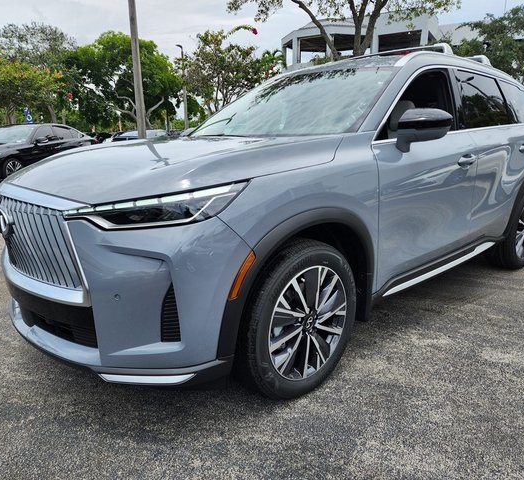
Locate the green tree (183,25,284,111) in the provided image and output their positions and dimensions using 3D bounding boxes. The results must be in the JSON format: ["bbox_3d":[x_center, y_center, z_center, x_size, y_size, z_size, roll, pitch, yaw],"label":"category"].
[{"bbox_3d":[-1.501,-7.780,22.751,5.700,6.677,5.300,-2,14,-3],"label":"green tree"}]

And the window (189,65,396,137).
[{"bbox_3d":[0.182,-0.920,2.970,1.440,0.160,0.910,15,54,47],"label":"window"}]

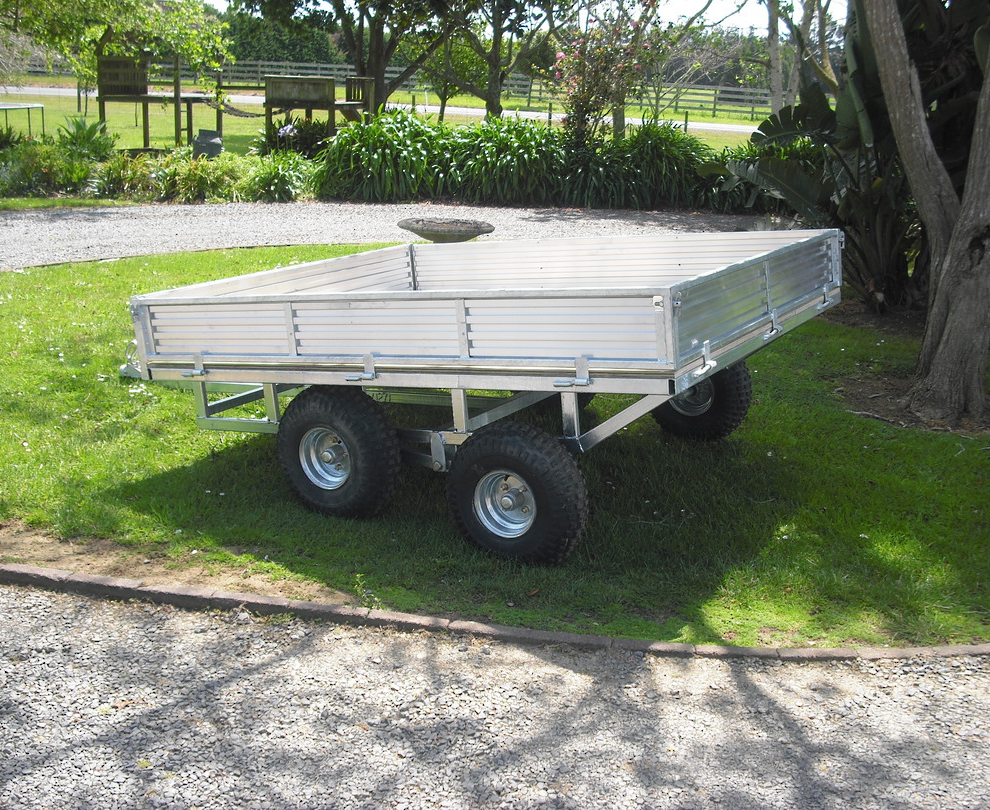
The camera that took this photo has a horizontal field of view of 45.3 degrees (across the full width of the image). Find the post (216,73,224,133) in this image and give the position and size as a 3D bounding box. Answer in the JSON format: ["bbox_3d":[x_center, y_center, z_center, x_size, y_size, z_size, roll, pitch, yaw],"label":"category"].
[{"bbox_3d":[-4.742,-5.250,20.470,0.090,1.571,0.090,-9,20,-36],"label":"post"}]

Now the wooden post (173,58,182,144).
[{"bbox_3d":[-5.293,-5.070,19.800,0.090,1.536,0.090,-9,20,-36],"label":"wooden post"}]

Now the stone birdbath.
[{"bbox_3d":[-0.316,-0.778,7.391,0.597,0.682,0.597,3,16,0],"label":"stone birdbath"}]

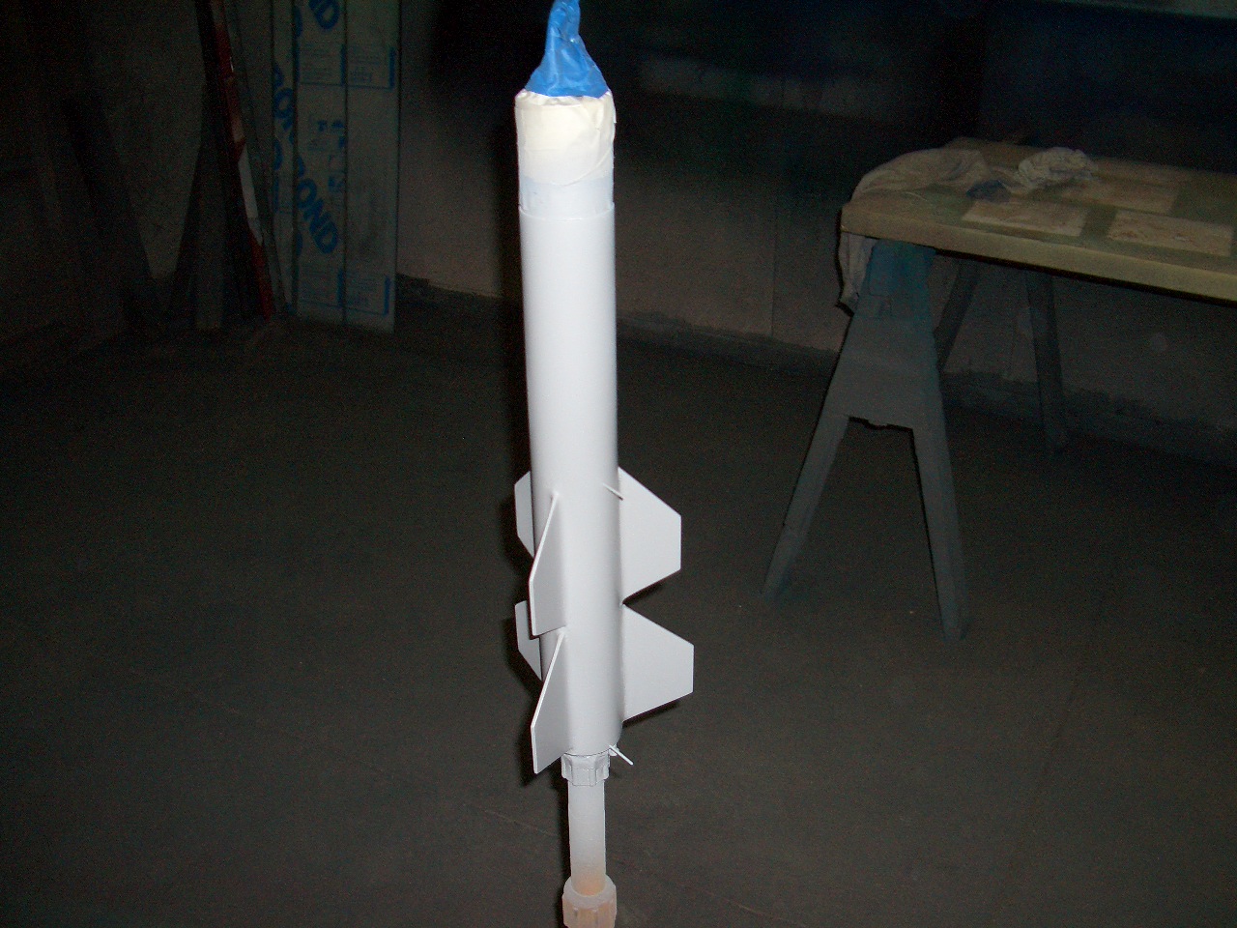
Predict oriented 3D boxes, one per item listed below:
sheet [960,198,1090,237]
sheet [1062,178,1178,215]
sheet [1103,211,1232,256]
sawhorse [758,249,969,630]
[{"bbox_3d":[0.785,-0.478,2.405,0.214,0.006,0.154,11,29,22],"label":"sheet"},{"bbox_3d":[1.013,-0.546,2.530,0.201,0.006,0.156,13,31,26],"label":"sheet"},{"bbox_3d":[1.016,-0.426,2.296,0.203,0.006,0.188,12,30,23],"label":"sheet"},{"bbox_3d":[0.752,-0.233,2.889,0.432,0.783,1.015,13,30,26],"label":"sawhorse"}]

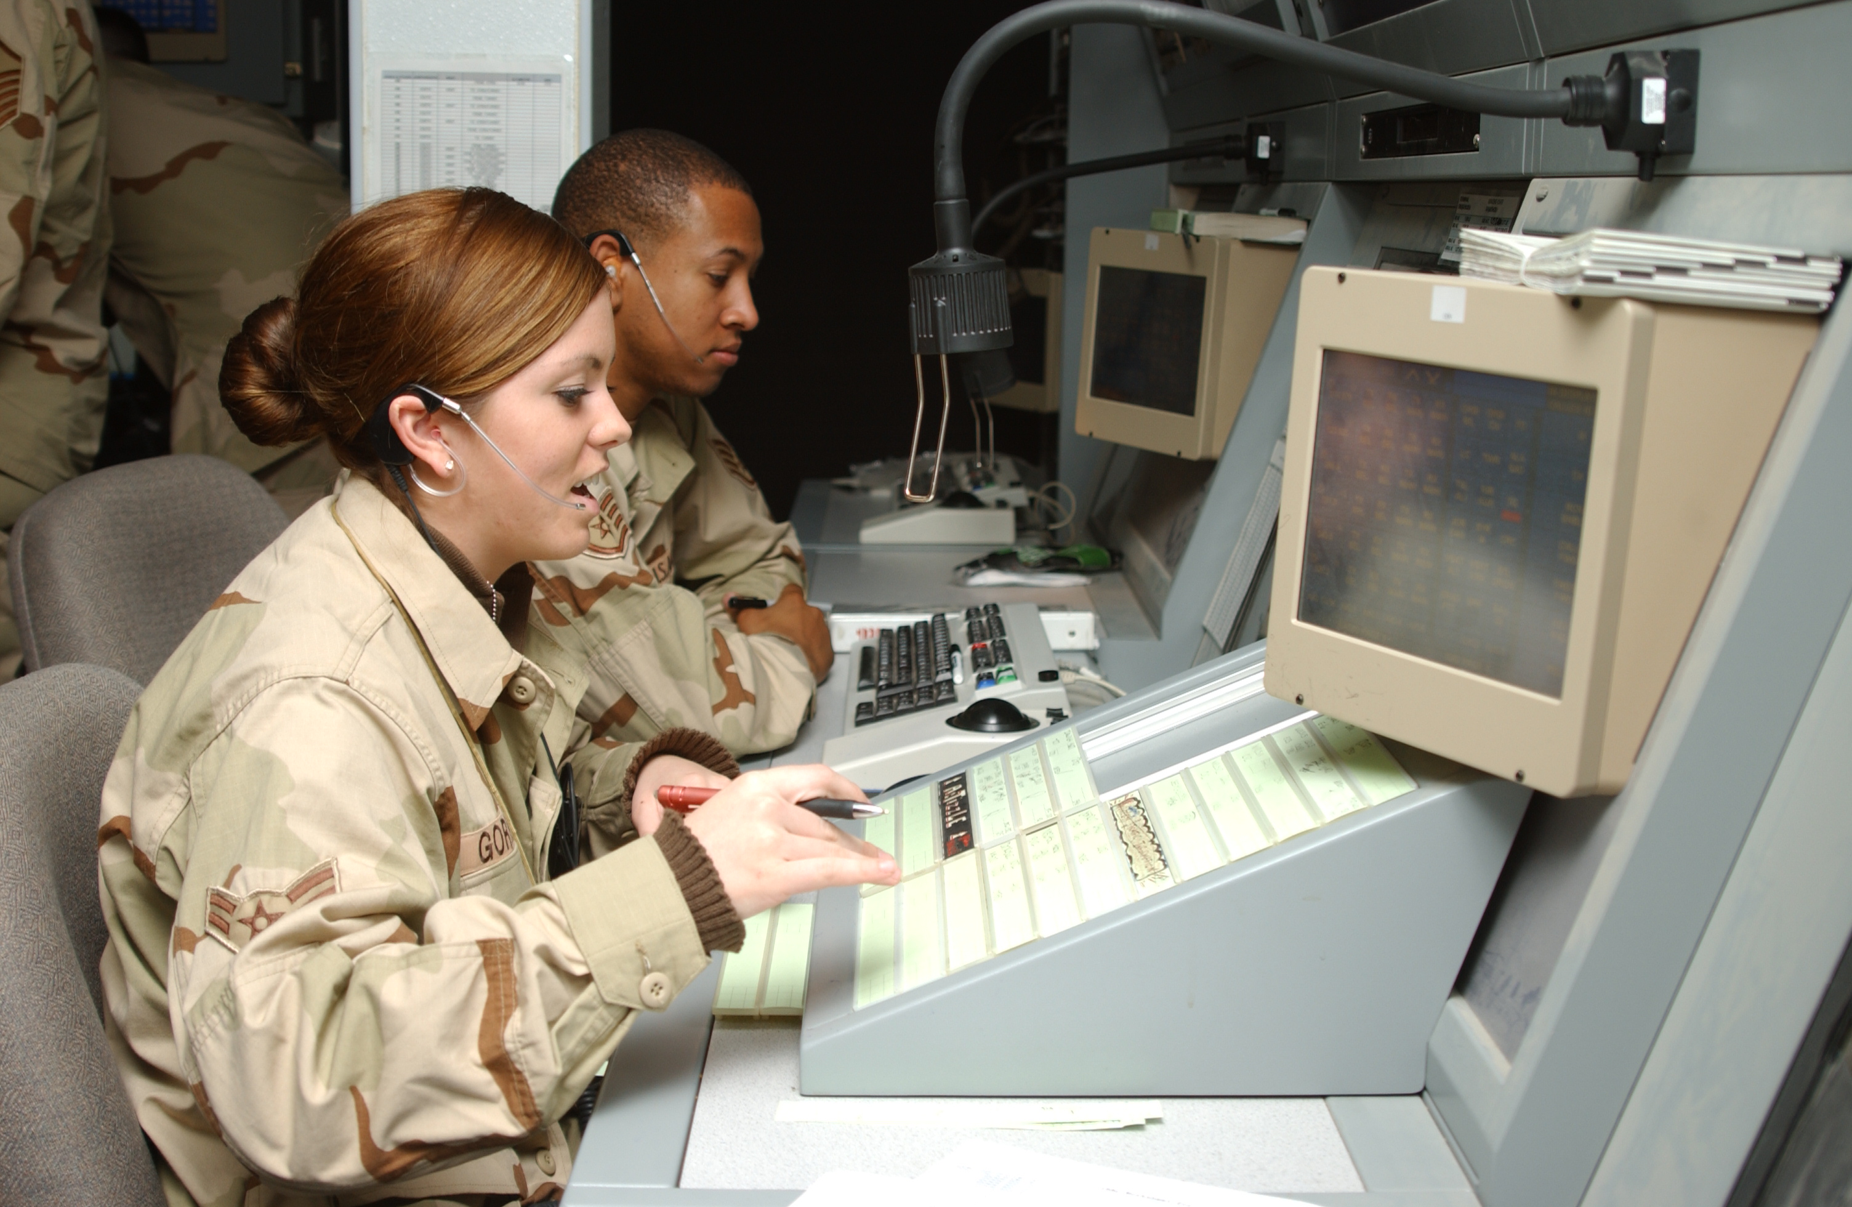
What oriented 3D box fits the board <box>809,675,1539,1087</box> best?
[{"bbox_3d":[0.130,0.147,1.435,0.405,0.183,0.467,0,11,-1],"label":"board"}]

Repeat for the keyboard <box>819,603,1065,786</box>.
[{"bbox_3d":[0.023,0.074,2.080,0.227,0.081,0.534,0,11,-1],"label":"keyboard"}]

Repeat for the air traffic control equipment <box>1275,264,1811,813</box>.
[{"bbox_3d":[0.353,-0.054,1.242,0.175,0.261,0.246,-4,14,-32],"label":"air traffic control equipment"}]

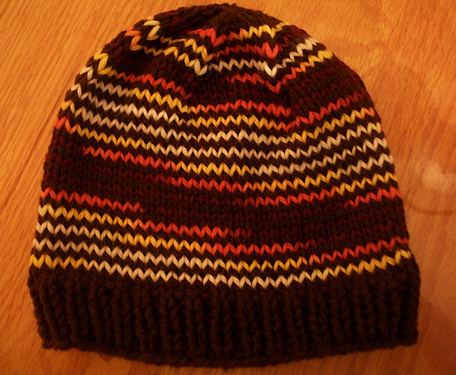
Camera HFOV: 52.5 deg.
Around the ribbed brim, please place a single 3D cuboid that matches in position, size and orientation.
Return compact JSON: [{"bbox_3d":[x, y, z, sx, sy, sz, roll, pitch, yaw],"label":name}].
[{"bbox_3d":[-0.002,0.066,0.249,0.215,0.028,0.056,0,72,0],"label":"ribbed brim"}]

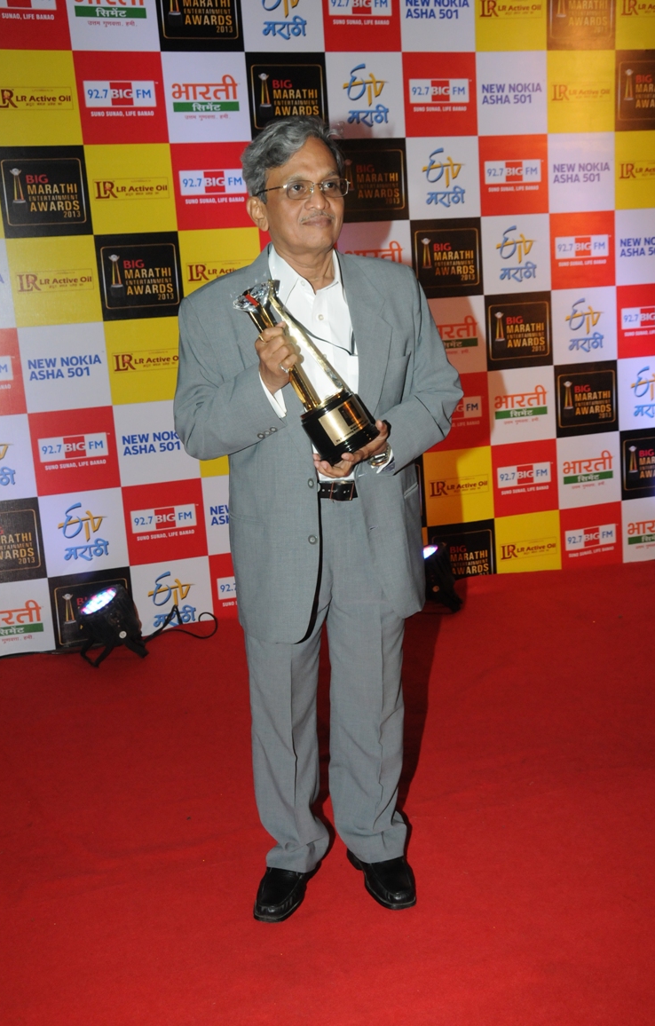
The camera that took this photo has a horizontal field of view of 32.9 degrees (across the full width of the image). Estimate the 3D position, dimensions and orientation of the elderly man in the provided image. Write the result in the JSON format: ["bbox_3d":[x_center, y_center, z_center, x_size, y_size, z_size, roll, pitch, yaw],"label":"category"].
[{"bbox_3d":[-0.010,0.026,2.332,0.600,1.645,0.390,-6,11,-11],"label":"elderly man"}]

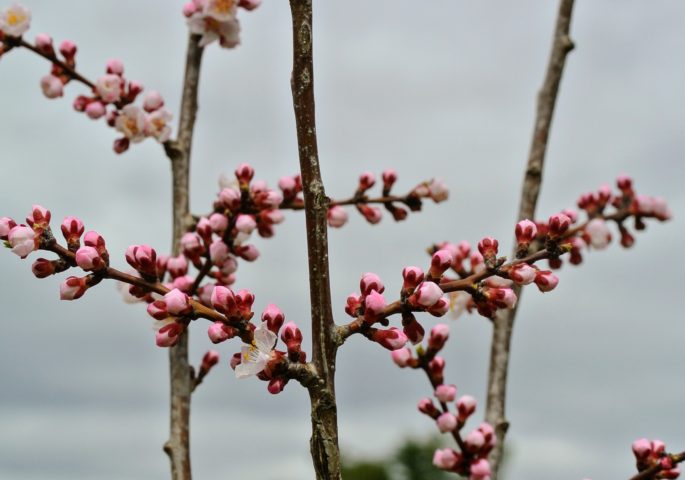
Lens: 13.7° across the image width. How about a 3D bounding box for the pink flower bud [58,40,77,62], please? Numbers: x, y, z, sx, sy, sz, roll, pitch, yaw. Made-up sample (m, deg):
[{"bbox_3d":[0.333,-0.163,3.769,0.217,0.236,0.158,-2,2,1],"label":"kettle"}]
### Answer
[{"bbox_3d":[-0.129,-0.089,1.340,0.008,0.010,0.008,3,9,0],"label":"pink flower bud"}]

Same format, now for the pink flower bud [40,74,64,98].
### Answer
[{"bbox_3d":[-0.151,-0.080,1.480,0.011,0.011,0.013,0,24,34],"label":"pink flower bud"}]

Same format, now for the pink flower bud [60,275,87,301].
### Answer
[{"bbox_3d":[-0.106,0.019,1.130,0.011,0.009,0.009,-28,0,-12],"label":"pink flower bud"}]

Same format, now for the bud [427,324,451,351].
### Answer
[{"bbox_3d":[0.043,0.044,1.290,0.009,0.012,0.009,25,15,0],"label":"bud"}]

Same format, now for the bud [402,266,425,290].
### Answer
[{"bbox_3d":[0.030,0.016,1.200,0.009,0.010,0.009,6,9,0],"label":"bud"}]

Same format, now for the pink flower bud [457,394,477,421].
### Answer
[{"bbox_3d":[0.056,0.076,1.290,0.009,0.011,0.009,13,15,0],"label":"pink flower bud"}]

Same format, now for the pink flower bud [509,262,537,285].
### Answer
[{"bbox_3d":[0.082,0.015,1.300,0.013,0.010,0.010,6,0,18],"label":"pink flower bud"}]

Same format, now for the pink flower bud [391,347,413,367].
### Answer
[{"bbox_3d":[0.027,0.053,1.290,0.011,0.009,0.009,22,0,-37],"label":"pink flower bud"}]

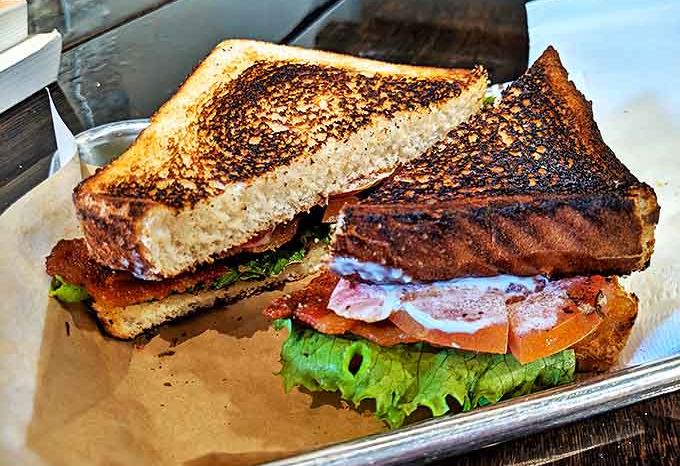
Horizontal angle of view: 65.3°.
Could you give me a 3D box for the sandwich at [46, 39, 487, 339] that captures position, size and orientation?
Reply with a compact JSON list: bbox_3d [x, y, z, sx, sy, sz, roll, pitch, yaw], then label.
[{"bbox_3d":[-0.036,-0.030,0.227,0.158,0.070,0.098,-29,48,-31],"label":"sandwich"}]

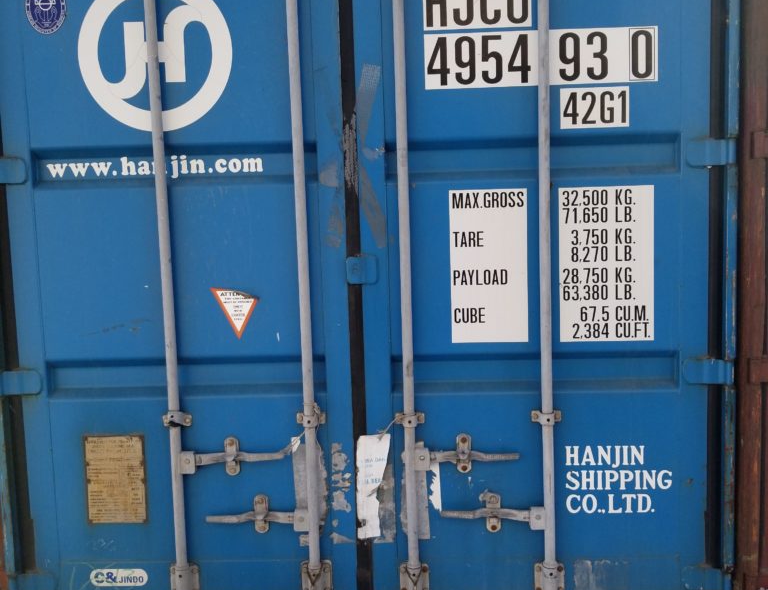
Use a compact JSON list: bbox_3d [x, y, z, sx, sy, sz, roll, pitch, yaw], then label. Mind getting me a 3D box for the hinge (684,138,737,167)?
[{"bbox_3d":[1.034,-0.448,2.430,0.147,0.080,0.045,-2,5,1],"label":"hinge"}]

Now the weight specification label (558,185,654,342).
[{"bbox_3d":[0.724,-0.098,2.500,0.303,0.501,0.008,-1,6,2],"label":"weight specification label"}]

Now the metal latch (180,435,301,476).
[{"bbox_3d":[-0.479,0.533,2.546,0.387,0.119,0.060,-2,5,1],"label":"metal latch"}]

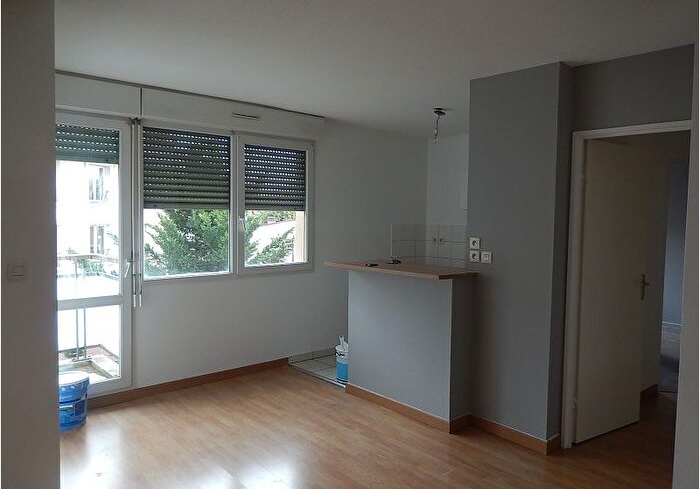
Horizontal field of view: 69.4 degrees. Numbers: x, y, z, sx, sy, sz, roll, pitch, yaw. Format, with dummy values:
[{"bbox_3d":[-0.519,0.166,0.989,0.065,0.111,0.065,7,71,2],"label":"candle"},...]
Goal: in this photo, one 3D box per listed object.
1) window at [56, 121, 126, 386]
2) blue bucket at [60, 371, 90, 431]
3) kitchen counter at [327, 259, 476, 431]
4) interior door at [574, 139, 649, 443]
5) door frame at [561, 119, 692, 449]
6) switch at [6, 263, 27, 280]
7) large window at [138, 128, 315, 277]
[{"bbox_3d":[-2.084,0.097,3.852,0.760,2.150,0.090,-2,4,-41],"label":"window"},{"bbox_3d":[-2.075,1.141,3.664,0.325,0.330,0.325,-2,4,-41],"label":"blue bucket"},{"bbox_3d":[0.447,0.749,4.066,0.688,1.137,1.193,-2,4,-41],"label":"kitchen counter"},{"bbox_3d":[1.852,0.327,3.569,0.753,2.034,0.045,-1,4,-31],"label":"interior door"},{"bbox_3d":[1.756,0.343,3.049,0.110,2.093,0.860,-2,4,-41],"label":"door frame"},{"bbox_3d":[-1.515,0.124,2.303,0.082,0.084,0.012,-2,4,-41],"label":"switch"},{"bbox_3d":[-1.066,-0.344,4.719,1.752,1.305,0.090,-2,4,-41],"label":"large window"}]

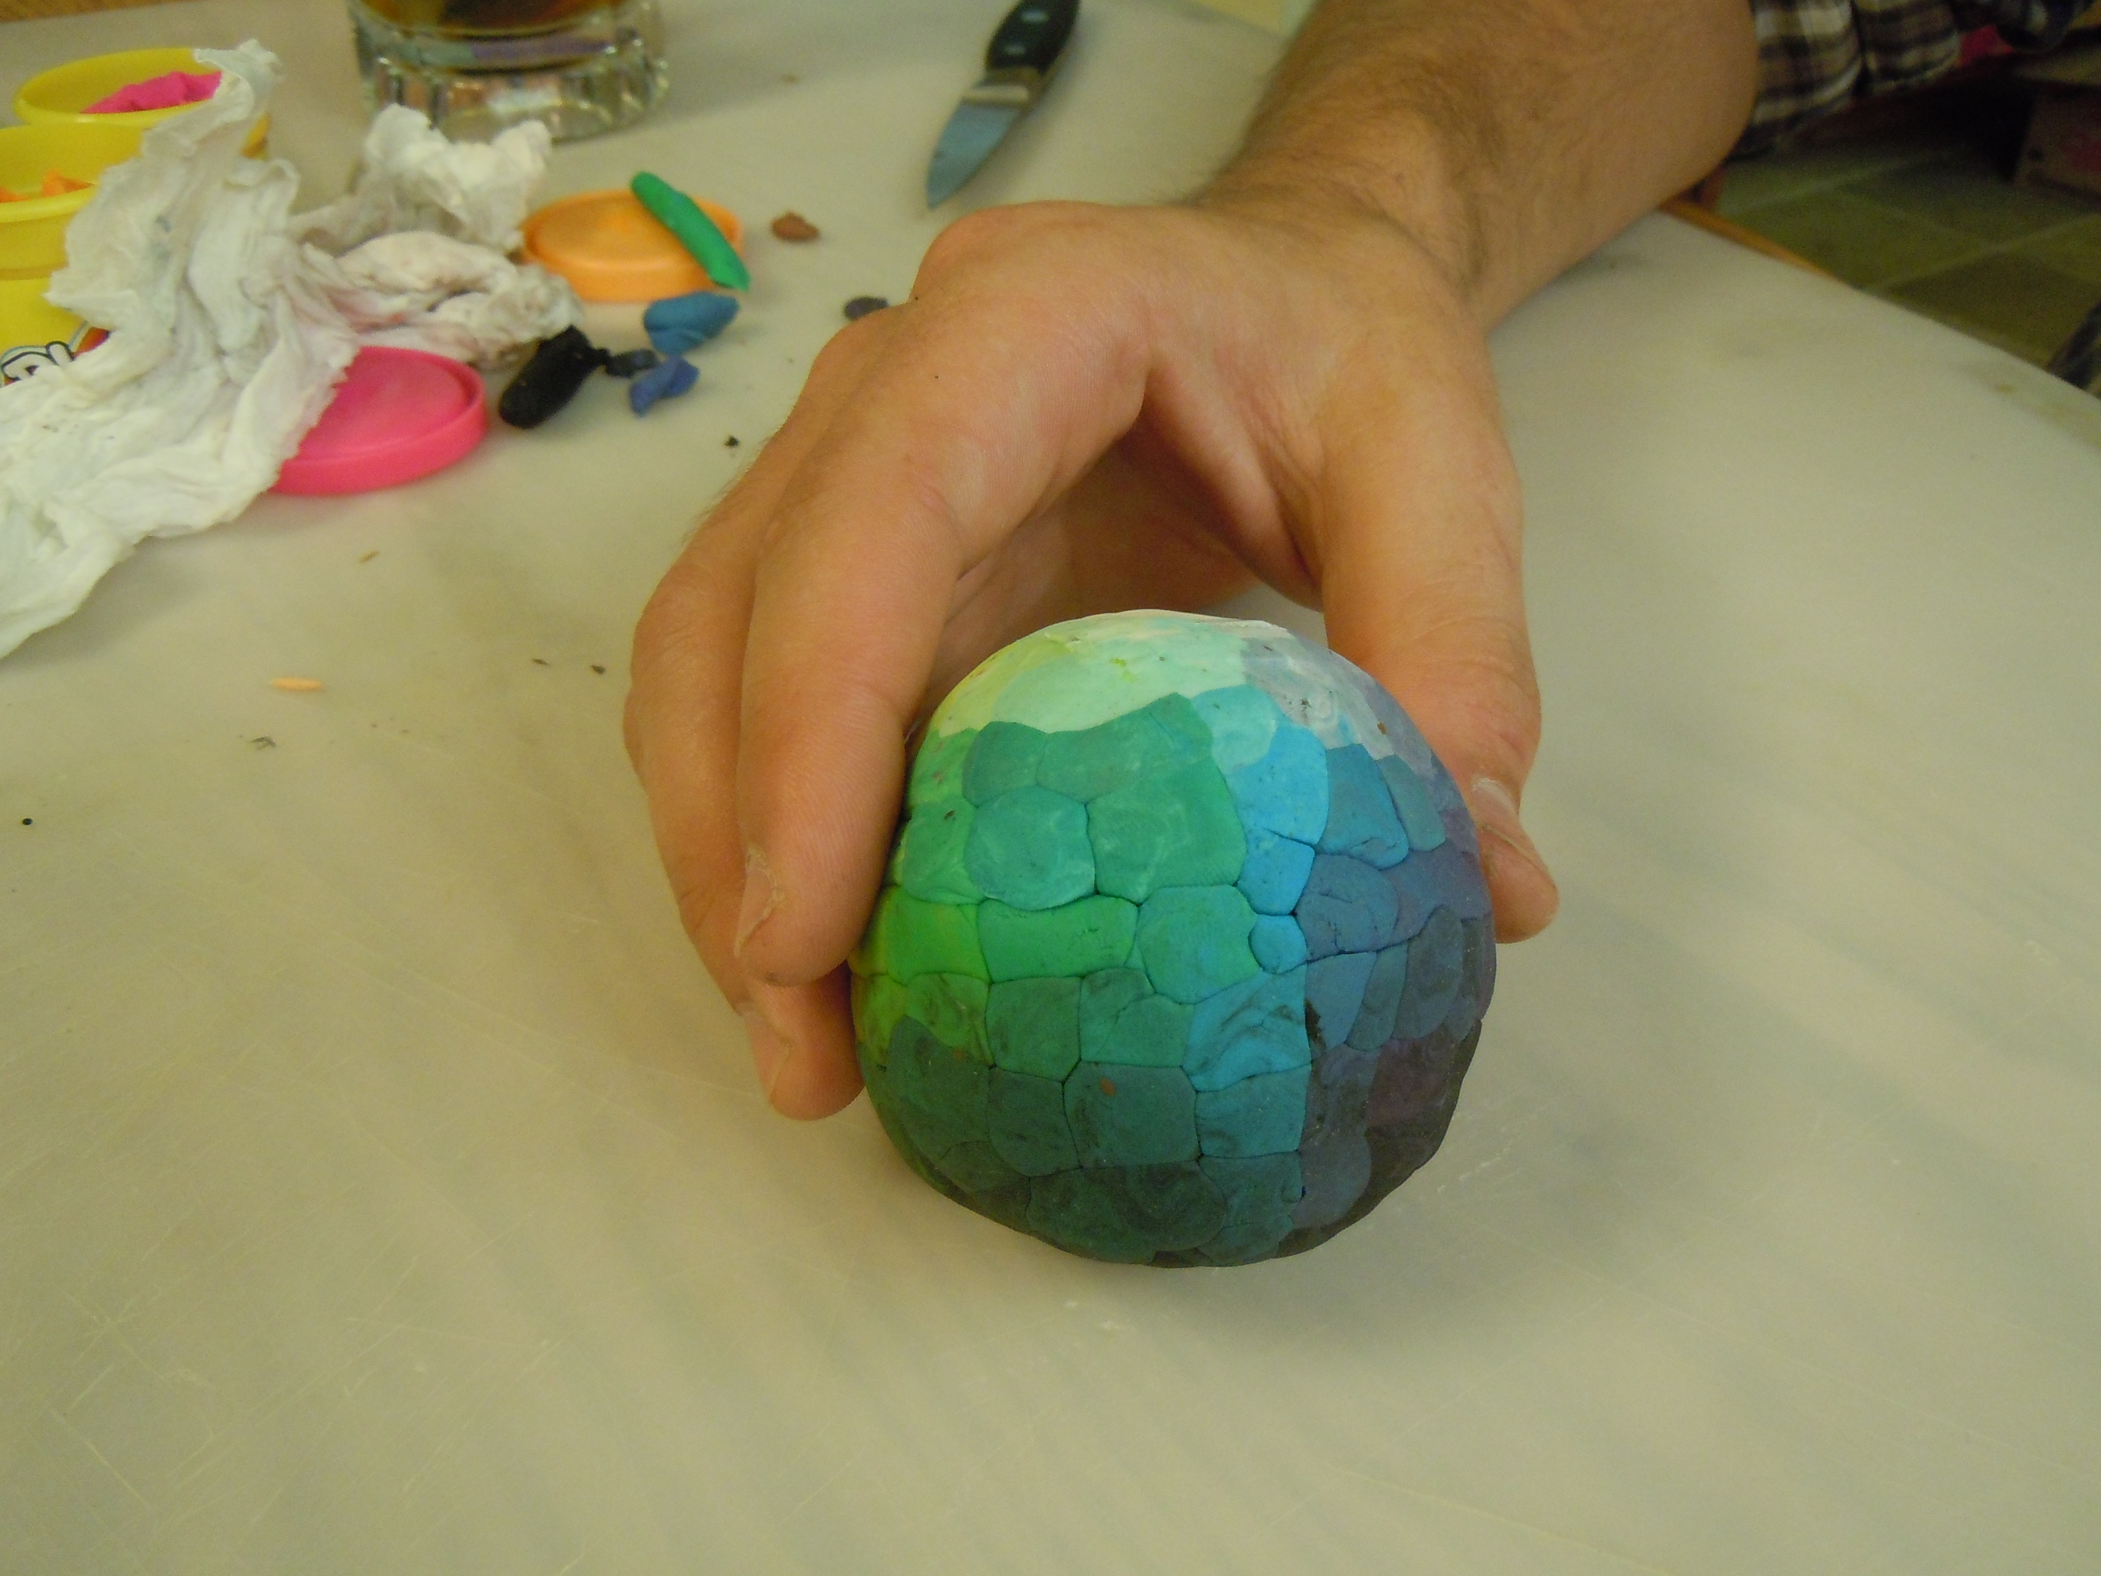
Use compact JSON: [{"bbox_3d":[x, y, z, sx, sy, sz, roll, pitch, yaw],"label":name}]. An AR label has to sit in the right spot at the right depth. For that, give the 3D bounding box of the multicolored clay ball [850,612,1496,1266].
[{"bbox_3d":[0.015,0.018,0.225,0.079,0.078,0.079,1,38,-1],"label":"multicolored clay ball"}]

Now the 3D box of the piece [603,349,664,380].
[{"bbox_3d":[-0.101,-0.102,0.442,0.013,0.006,0.008,-8,39,-11],"label":"piece"}]

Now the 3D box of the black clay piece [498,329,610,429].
[{"bbox_3d":[-0.116,-0.096,0.430,0.013,0.012,0.036,8,39,9],"label":"black clay piece"}]

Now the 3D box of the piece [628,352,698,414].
[{"bbox_3d":[-0.091,-0.095,0.431,0.011,0.009,0.017,26,45,28],"label":"piece"}]

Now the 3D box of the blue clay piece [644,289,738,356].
[{"bbox_3d":[-0.090,-0.116,0.454,0.022,0.013,0.014,-12,40,-16],"label":"blue clay piece"}]

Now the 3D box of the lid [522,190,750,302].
[{"bbox_3d":[-0.114,-0.150,0.499,0.058,0.009,0.058,1,38,-1],"label":"lid"}]

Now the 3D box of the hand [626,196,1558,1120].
[{"bbox_3d":[0.014,-0.032,0.265,0.120,0.085,0.170,8,39,9],"label":"hand"}]

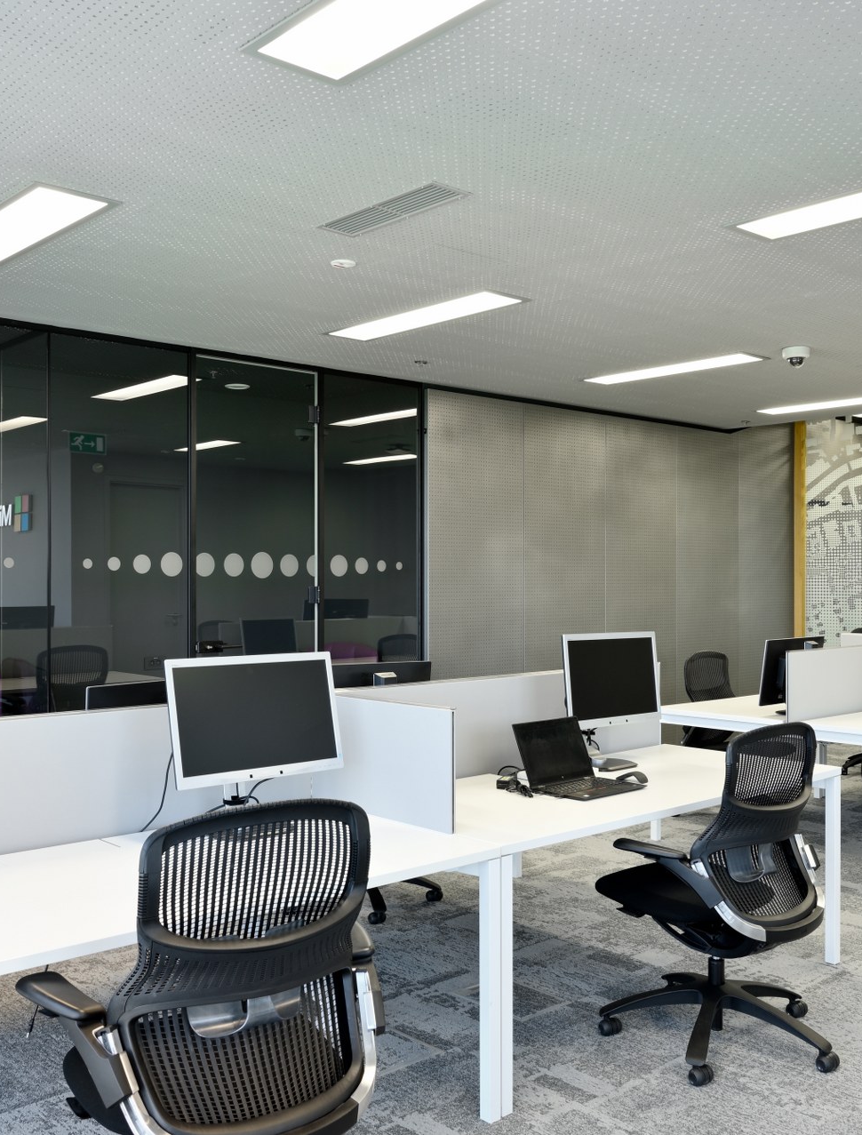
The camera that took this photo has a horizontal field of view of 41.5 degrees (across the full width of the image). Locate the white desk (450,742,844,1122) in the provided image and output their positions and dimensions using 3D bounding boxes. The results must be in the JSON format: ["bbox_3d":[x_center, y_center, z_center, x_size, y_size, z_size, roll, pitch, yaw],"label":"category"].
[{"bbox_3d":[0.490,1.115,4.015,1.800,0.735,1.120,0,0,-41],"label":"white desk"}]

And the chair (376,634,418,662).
[{"bbox_3d":[-0.338,1.015,9.410,0.660,1.010,0.640,0,0,-26],"label":"chair"}]

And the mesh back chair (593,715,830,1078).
[{"bbox_3d":[0.912,0.972,3.560,0.700,1.020,0.690,0,0,-41],"label":"mesh back chair"}]

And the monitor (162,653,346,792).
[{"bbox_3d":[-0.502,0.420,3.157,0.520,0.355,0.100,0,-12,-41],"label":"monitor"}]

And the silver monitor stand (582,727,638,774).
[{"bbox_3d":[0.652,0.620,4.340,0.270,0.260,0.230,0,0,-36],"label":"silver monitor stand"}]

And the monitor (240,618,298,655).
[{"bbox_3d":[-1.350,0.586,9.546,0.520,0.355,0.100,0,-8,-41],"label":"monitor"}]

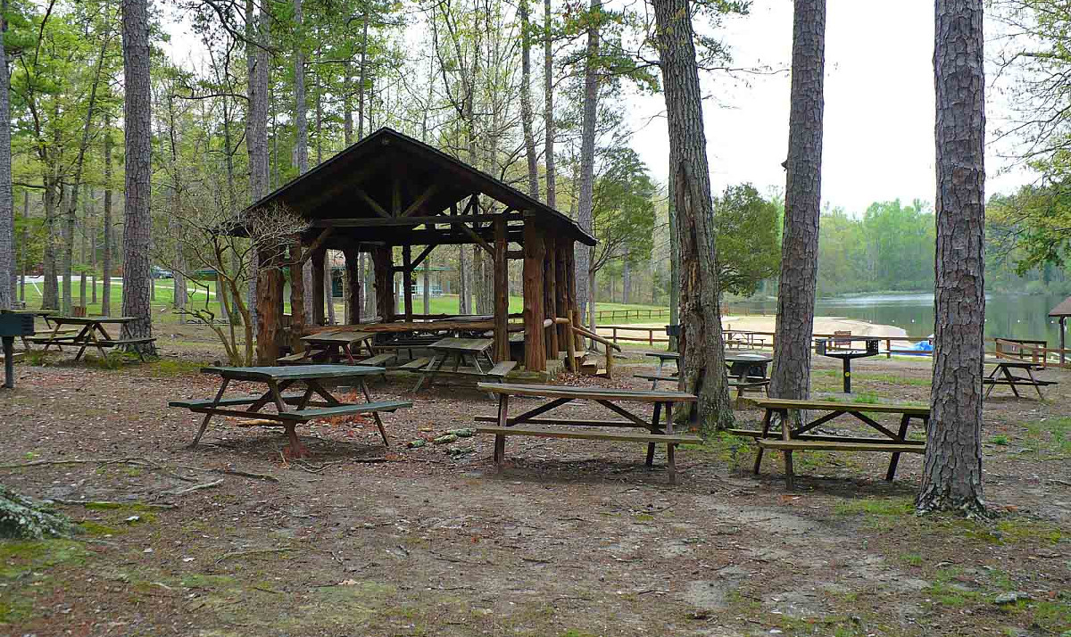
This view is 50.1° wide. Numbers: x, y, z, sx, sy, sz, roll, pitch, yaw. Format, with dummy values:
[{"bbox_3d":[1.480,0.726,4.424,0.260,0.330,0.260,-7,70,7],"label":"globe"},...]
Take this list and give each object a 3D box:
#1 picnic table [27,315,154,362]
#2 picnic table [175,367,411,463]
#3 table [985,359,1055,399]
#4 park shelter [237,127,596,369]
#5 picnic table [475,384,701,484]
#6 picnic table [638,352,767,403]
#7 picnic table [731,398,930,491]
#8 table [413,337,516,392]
[{"bbox_3d":[-7.346,0.369,19.085,1.439,0.734,1.846,3,1,1],"label":"picnic table"},{"bbox_3d":[-2.303,0.861,11.045,1.478,0.743,1.912,3,1,24],"label":"picnic table"},{"bbox_3d":[9.827,1.289,24.010,1.439,0.734,1.856,2,1,3],"label":"table"},{"bbox_3d":[-1.695,-0.997,21.428,5.450,3.925,8.600,0,2,6],"label":"park shelter"},{"bbox_3d":[0.418,1.008,10.257,1.888,0.734,1.439,3,-1,-4],"label":"picnic table"},{"bbox_3d":[2.778,0.985,18.319,1.896,0.734,1.439,3,3,38],"label":"picnic table"},{"bbox_3d":[2.931,1.196,10.923,1.846,0.743,1.478,3,-1,-2],"label":"picnic table"},{"bbox_3d":[-1.093,0.734,16.875,1.478,0.743,1.903,4,3,3],"label":"table"}]

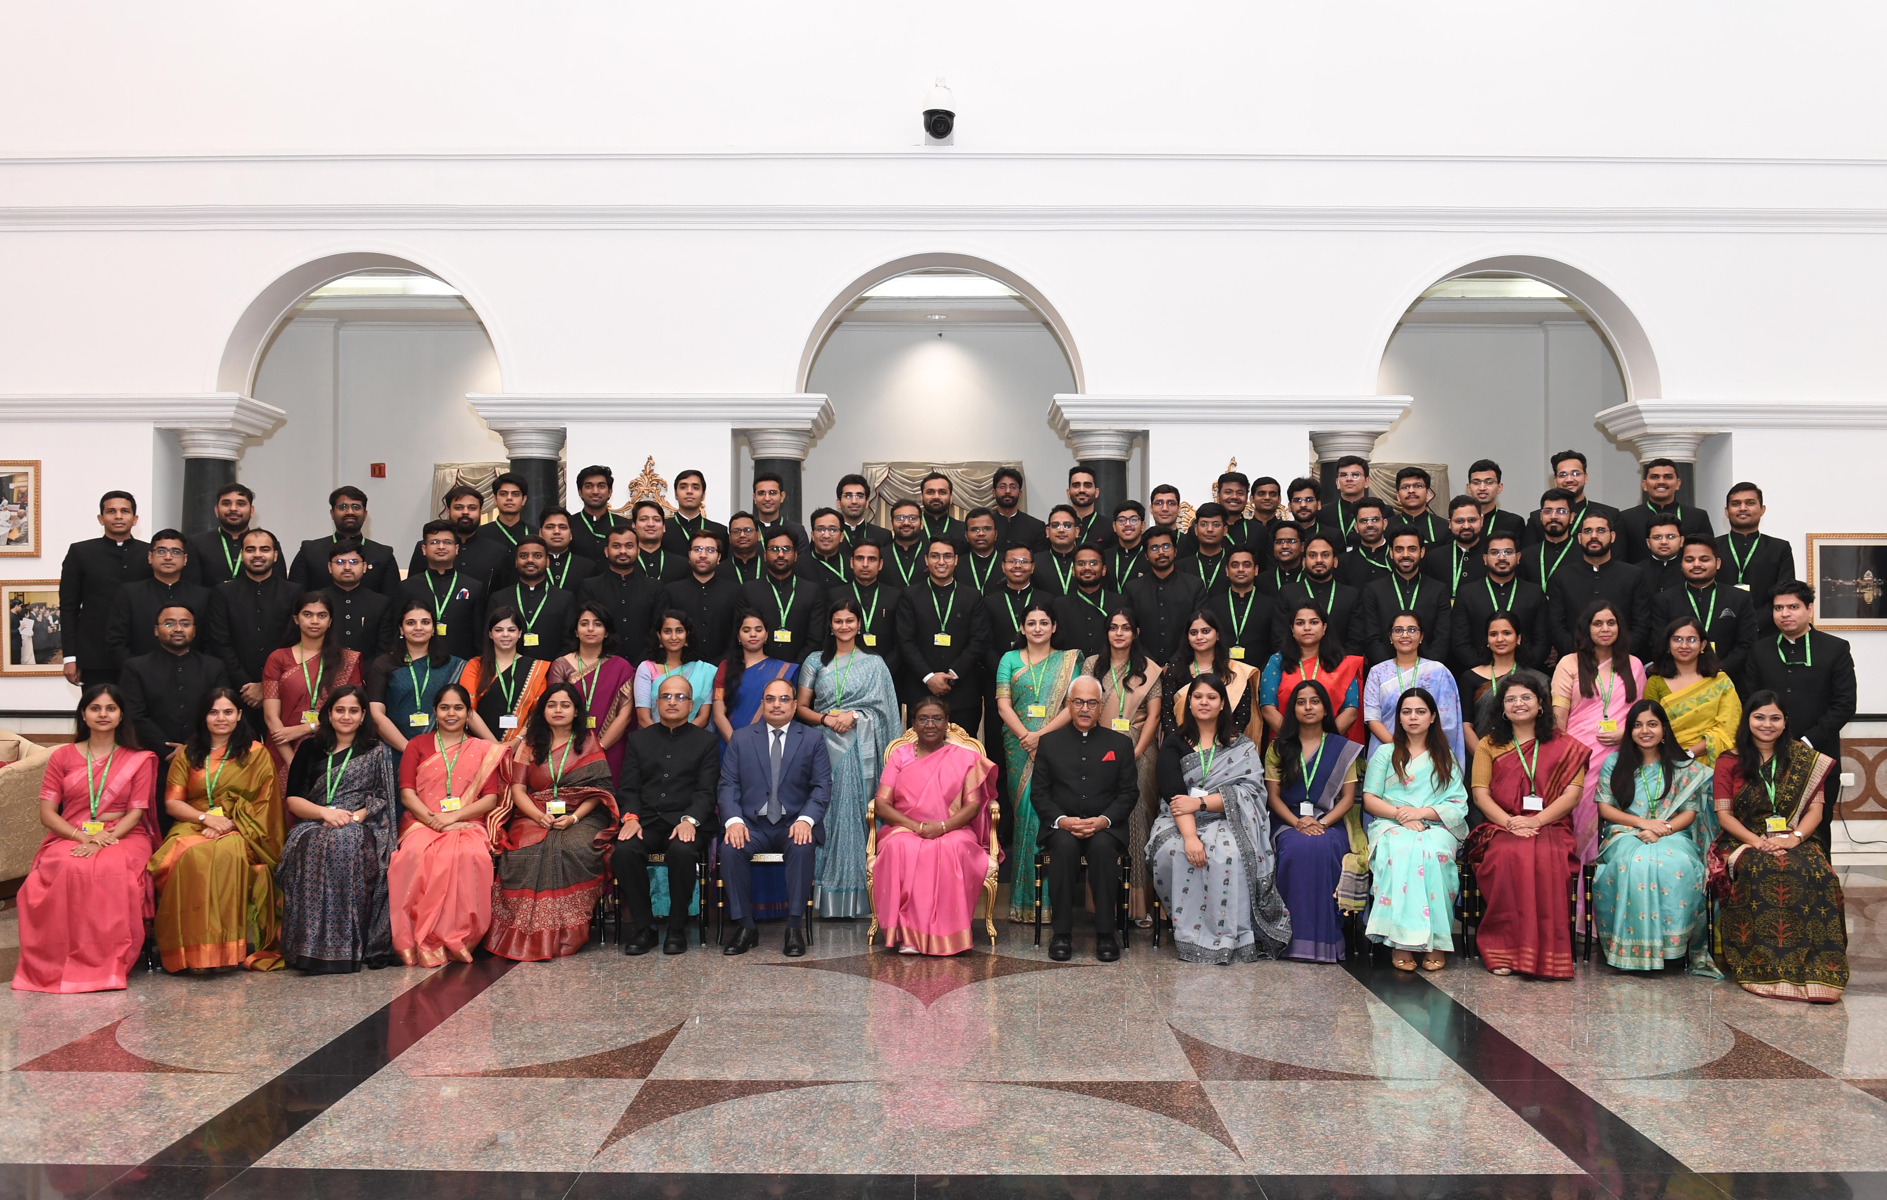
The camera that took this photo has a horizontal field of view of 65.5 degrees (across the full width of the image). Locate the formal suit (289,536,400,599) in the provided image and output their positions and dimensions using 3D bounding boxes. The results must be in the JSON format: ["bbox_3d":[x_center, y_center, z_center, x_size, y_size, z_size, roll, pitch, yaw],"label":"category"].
[{"bbox_3d":[-3.296,0.396,8.092,0.590,1.510,0.330,1,-2,-18],"label":"formal suit"}]

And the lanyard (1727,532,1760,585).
[{"bbox_3d":[4.240,-0.209,7.809,0.170,0.290,0.110,-1,-2,20],"label":"lanyard"}]

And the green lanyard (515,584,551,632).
[{"bbox_3d":[-2.196,0.044,7.847,0.175,0.270,0.120,0,-1,-10],"label":"green lanyard"}]

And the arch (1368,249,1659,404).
[{"bbox_3d":[3.745,-1.781,9.748,1.850,0.950,0.420,0,-1,0],"label":"arch"}]

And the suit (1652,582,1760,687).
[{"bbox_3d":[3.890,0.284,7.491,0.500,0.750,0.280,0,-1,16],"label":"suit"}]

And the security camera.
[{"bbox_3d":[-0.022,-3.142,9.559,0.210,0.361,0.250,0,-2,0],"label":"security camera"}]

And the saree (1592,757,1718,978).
[{"bbox_3d":[3.245,1.159,6.706,0.540,0.920,0.700,0,-1,18],"label":"saree"}]

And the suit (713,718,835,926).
[{"bbox_3d":[-0.820,1.052,7.079,0.550,0.930,0.600,0,-1,-5],"label":"suit"}]

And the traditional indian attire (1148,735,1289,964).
[{"bbox_3d":[1.271,1.134,6.837,0.620,0.975,0.680,0,-1,5],"label":"traditional indian attire"}]

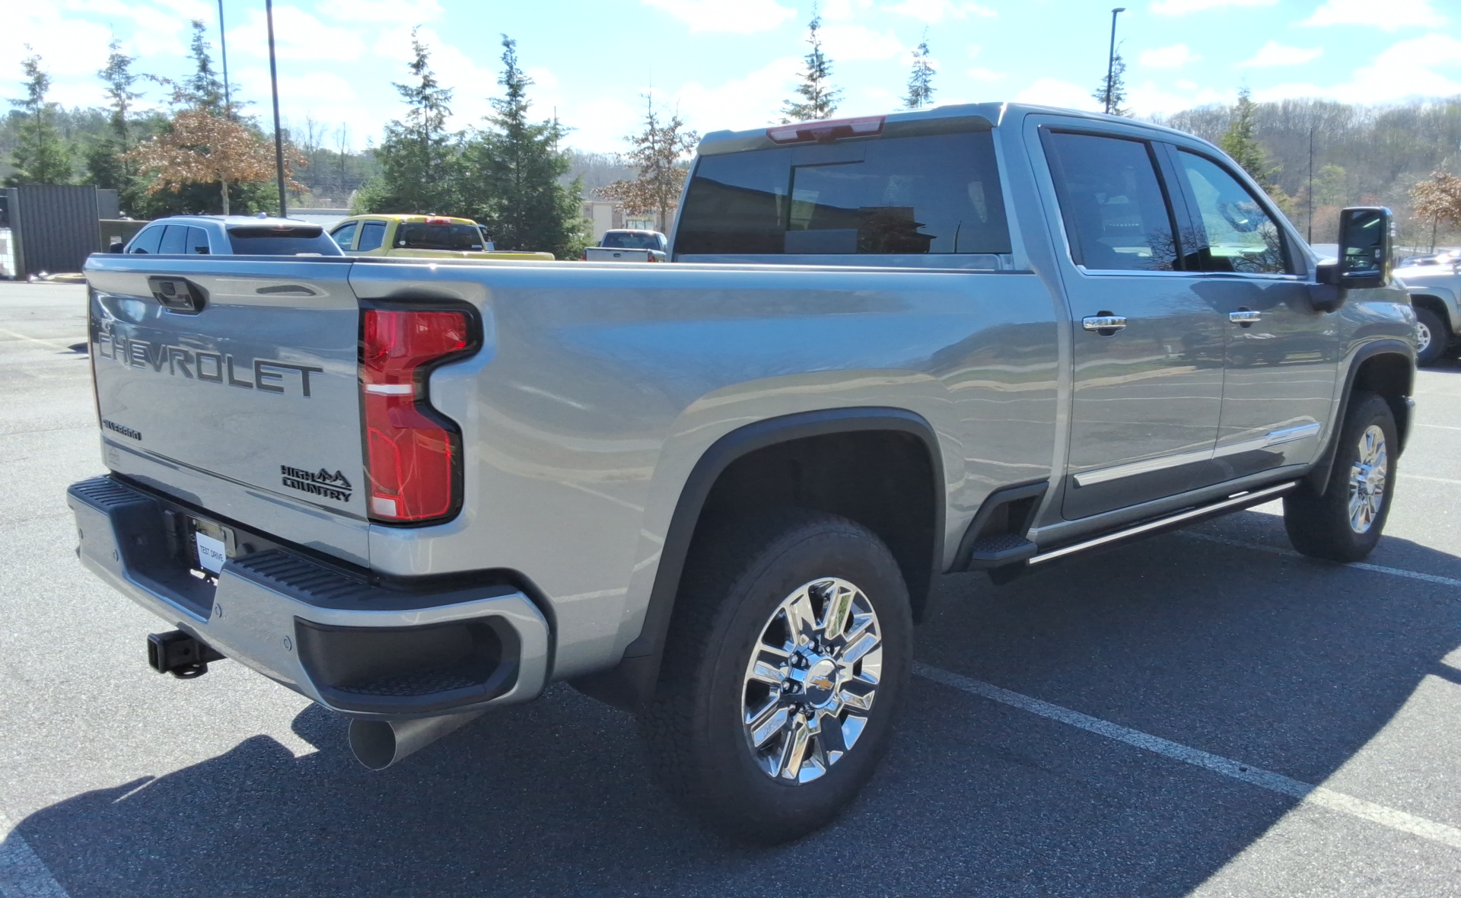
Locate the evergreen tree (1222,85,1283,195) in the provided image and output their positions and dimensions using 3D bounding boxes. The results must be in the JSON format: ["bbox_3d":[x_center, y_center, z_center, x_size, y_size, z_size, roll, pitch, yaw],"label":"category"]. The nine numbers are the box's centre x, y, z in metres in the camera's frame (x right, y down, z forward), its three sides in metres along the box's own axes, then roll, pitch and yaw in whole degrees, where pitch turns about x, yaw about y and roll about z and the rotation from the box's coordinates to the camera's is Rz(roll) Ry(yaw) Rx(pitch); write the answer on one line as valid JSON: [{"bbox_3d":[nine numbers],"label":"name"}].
[{"bbox_3d":[19.972,-10.077,45.871,3.300,7.765,3.300,5,11,23],"label":"evergreen tree"}]

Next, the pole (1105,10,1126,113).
[{"bbox_3d":[12.633,-9.840,39.335,0.600,9.250,0.300,10,14,43],"label":"pole"}]

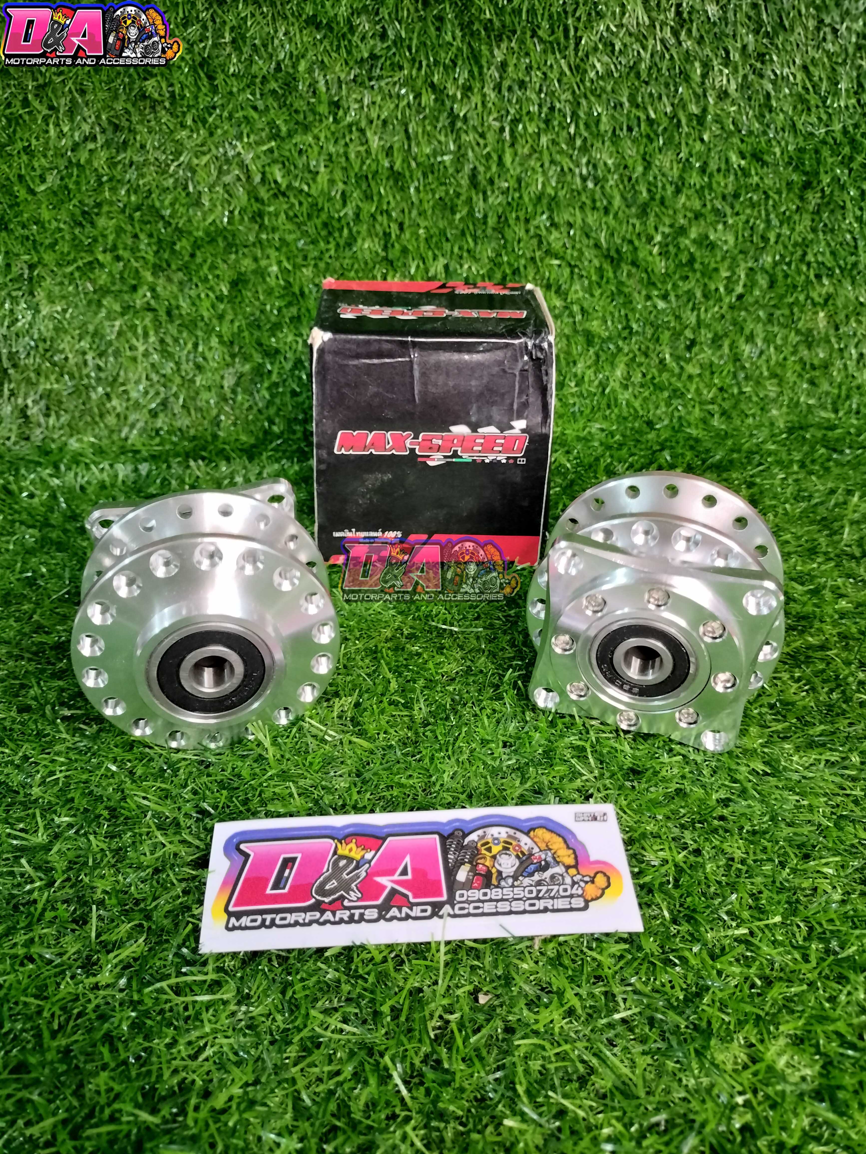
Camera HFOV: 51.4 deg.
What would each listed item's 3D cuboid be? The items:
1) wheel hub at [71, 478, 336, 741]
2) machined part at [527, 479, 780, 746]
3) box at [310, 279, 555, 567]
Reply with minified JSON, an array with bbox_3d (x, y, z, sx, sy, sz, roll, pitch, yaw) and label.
[{"bbox_3d":[-0.072,0.013,0.294,0.081,0.081,0.061,-8,34,-10],"label":"wheel hub"},{"bbox_3d":[0.072,0.010,0.294,0.081,0.081,0.061,9,35,16],"label":"machined part"},{"bbox_3d":[-0.002,-0.068,0.398,0.092,0.102,0.079,0,33,-2],"label":"box"}]

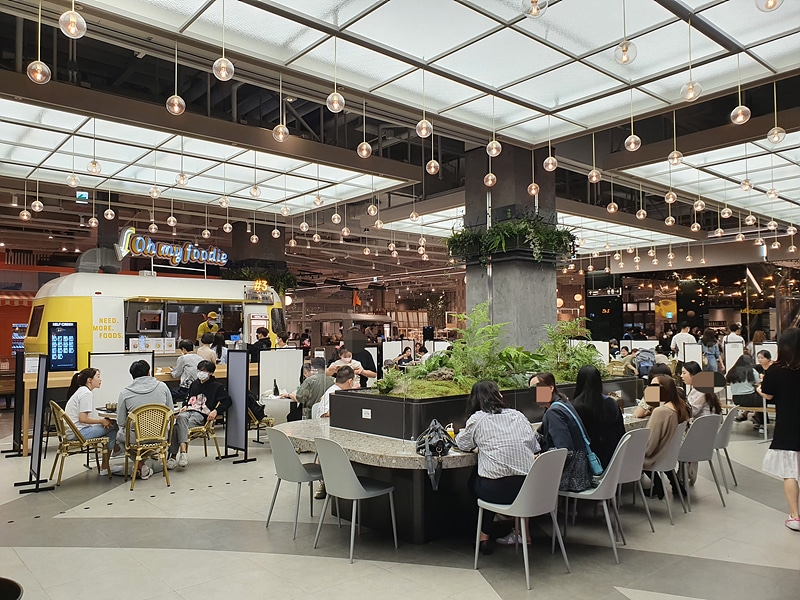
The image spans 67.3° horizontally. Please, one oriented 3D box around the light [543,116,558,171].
[{"bbox_3d":[1.728,-1.795,6.894,0.155,0.629,0.155,0,-3,0],"label":"light"}]

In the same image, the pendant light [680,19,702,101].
[{"bbox_3d":[1.423,-1.175,2.942,0.100,0.416,0.100,2,-4,-40],"label":"pendant light"}]

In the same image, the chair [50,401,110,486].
[{"bbox_3d":[-3.465,1.499,6.490,0.560,0.860,0.470,2,-4,-40],"label":"chair"}]

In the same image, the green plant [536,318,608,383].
[{"bbox_3d":[1.866,0.546,6.500,0.620,0.660,0.600,2,-3,-40],"label":"green plant"}]

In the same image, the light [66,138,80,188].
[{"bbox_3d":[-2.650,-1.113,4.884,0.102,0.405,0.102,0,-3,0],"label":"light"}]

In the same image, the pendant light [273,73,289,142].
[{"bbox_3d":[-1.158,-1.885,5.877,0.162,0.691,0.162,0,-2,0],"label":"pendant light"}]

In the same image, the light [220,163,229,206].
[{"bbox_3d":[-2.683,-1.756,9.195,0.162,0.703,0.162,2,-3,-40],"label":"light"}]

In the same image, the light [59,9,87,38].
[{"bbox_3d":[-2.033,-1.711,3.736,0.155,0.163,0.155,2,-3,-40],"label":"light"}]

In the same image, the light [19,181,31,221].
[{"bbox_3d":[-3.750,-0.996,6.024,0.100,0.408,0.100,2,-4,-40],"label":"light"}]

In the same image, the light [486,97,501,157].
[{"bbox_3d":[0.631,-1.160,4.024,0.102,0.405,0.102,0,-3,0],"label":"light"}]

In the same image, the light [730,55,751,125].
[{"bbox_3d":[3.052,-1.889,5.397,0.162,0.642,0.162,2,-3,-40],"label":"light"}]

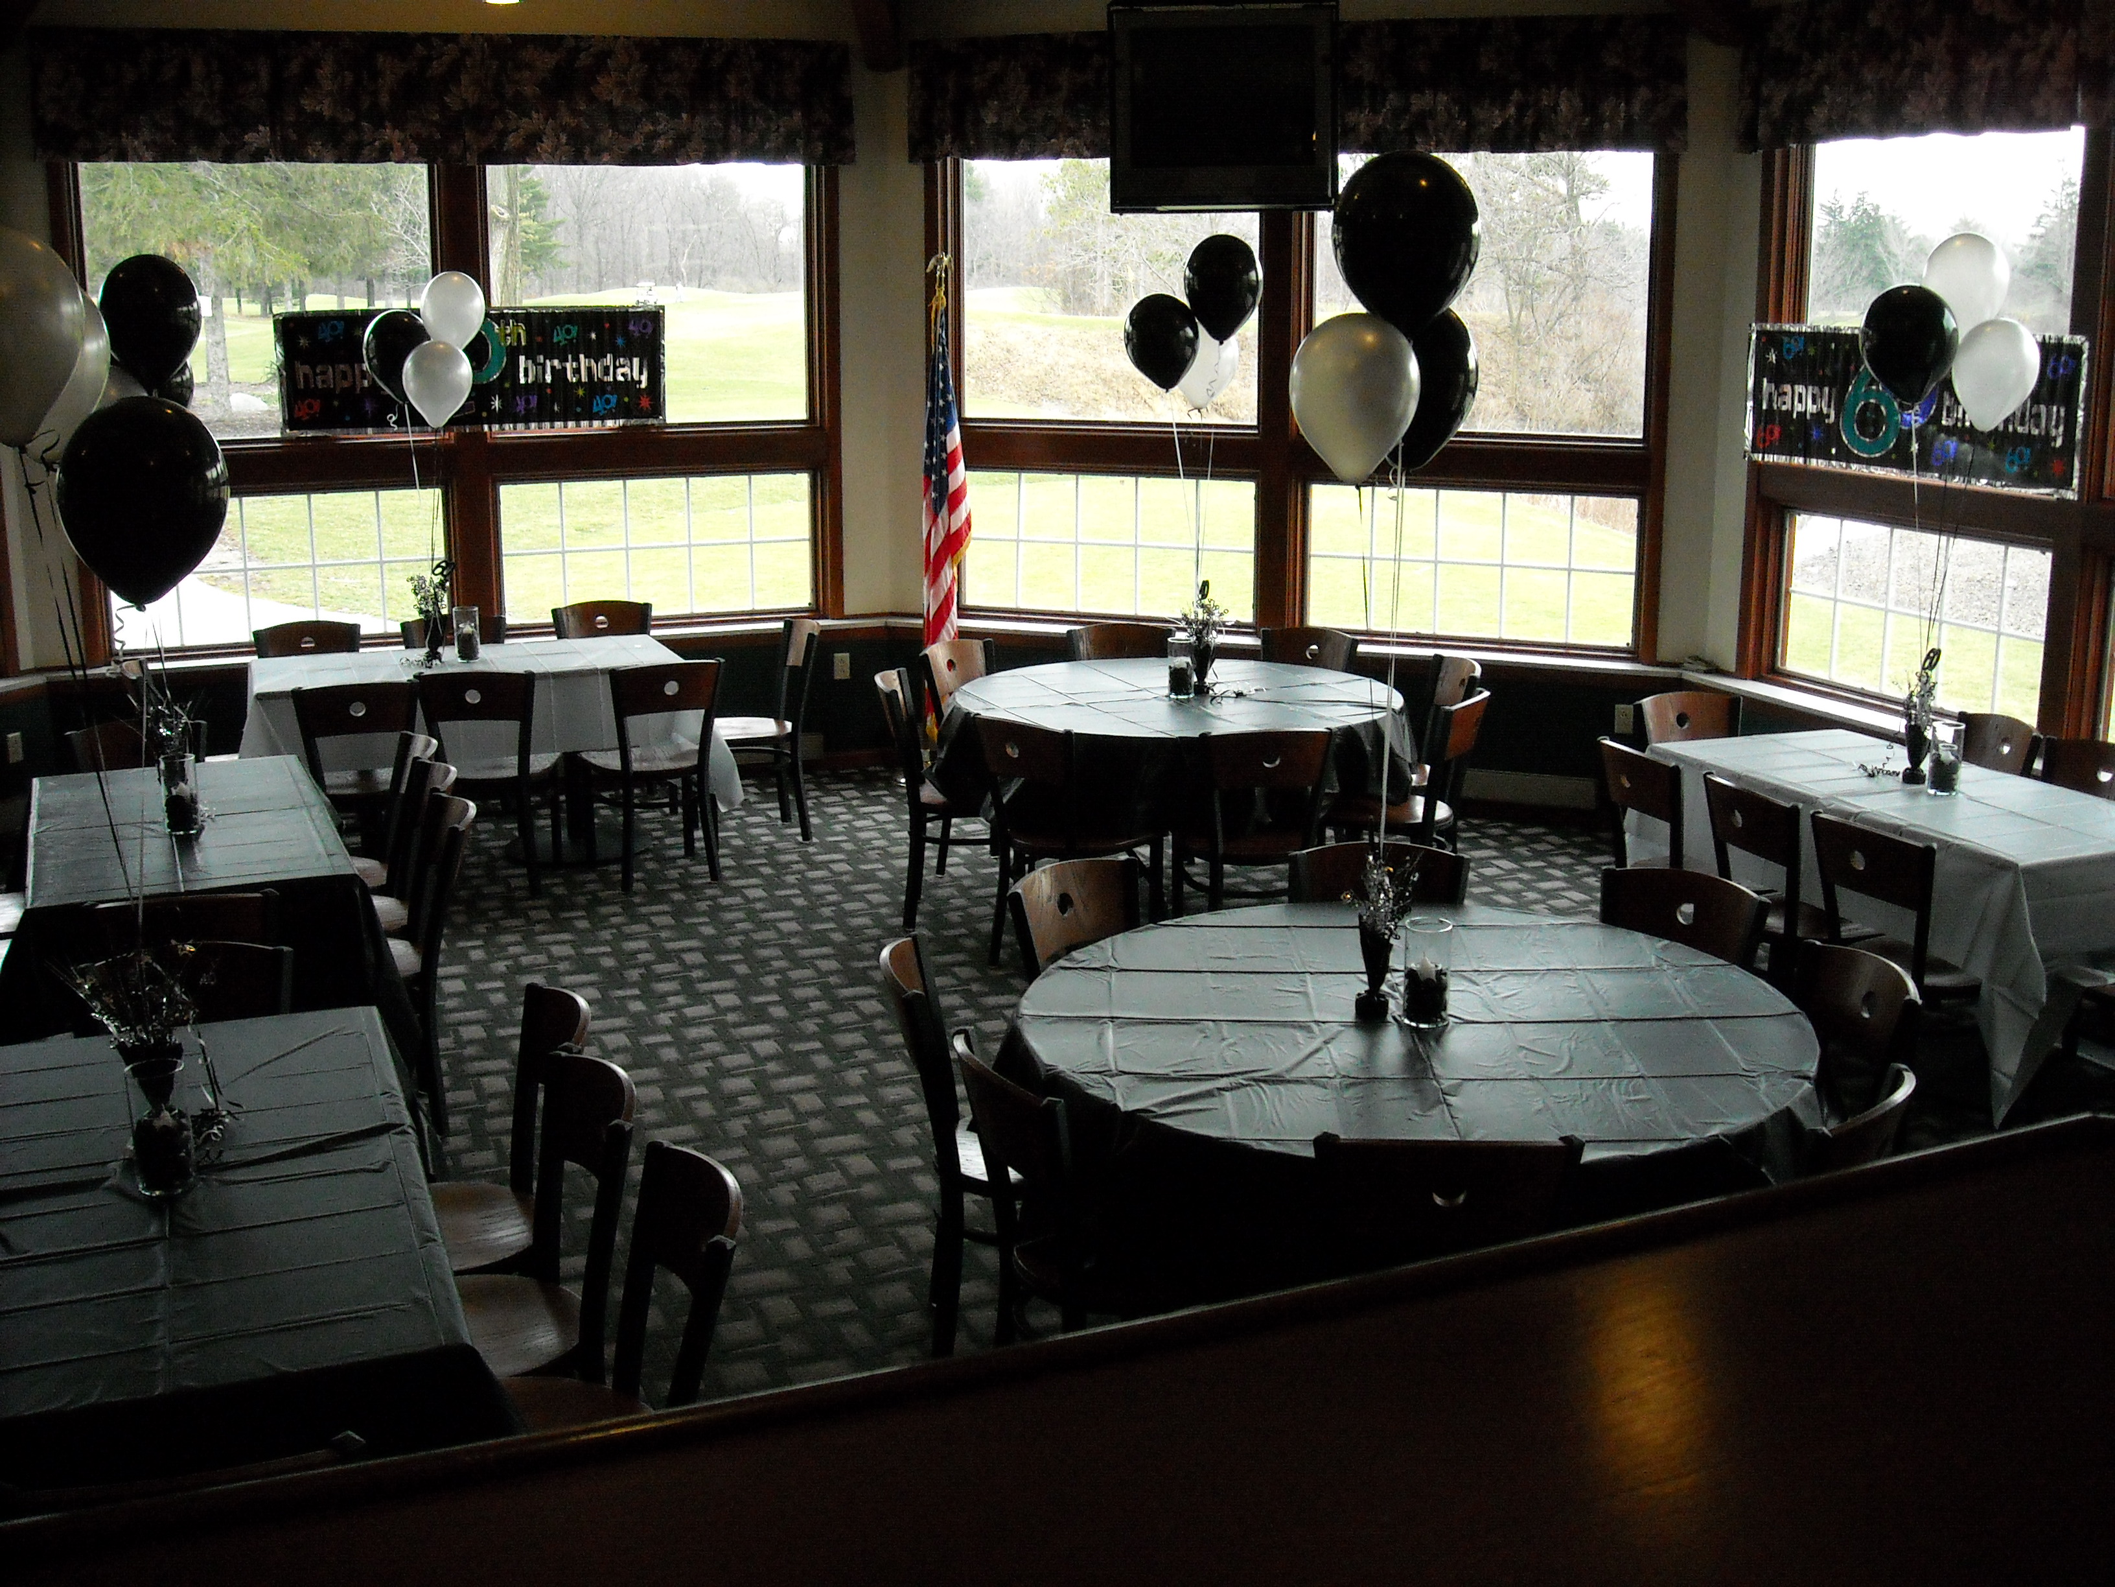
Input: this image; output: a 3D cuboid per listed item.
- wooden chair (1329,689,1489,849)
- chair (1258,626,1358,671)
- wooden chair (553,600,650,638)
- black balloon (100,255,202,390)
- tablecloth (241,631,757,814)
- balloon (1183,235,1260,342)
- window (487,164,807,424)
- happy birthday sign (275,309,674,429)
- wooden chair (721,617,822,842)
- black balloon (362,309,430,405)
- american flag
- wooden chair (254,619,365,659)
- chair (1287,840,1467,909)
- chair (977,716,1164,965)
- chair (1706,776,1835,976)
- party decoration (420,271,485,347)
[{"bbox_3d":[1.154,0.054,7.236,0.520,0.840,0.440,6,14,26],"label":"wooden chair"},{"bbox_3d":[0.891,-0.199,8.456,0.430,0.830,0.490,9,15,33],"label":"chair"},{"bbox_3d":[-1.885,-0.374,9.061,0.439,0.838,0.493,-4,14,-18],"label":"wooden chair"},{"bbox_3d":[-2.326,-1.209,5.489,0.275,0.345,0.275,-6,14,-23],"label":"black balloon"},{"bbox_3d":[-2.221,-0.141,8.244,1.676,0.754,0.818,-5,14,-21],"label":"tablecloth"},{"bbox_3d":[0.549,-1.677,7.104,0.257,0.345,0.257,1,13,4],"label":"balloon"},{"bbox_3d":[-1.746,-2.145,9.193,1.386,1.126,0.089,-5,14,-21],"label":"window"},{"bbox_3d":[-2.461,-1.798,9.076,1.650,0.510,0.020,-5,14,-22],"label":"happy birthday sign"},{"bbox_3d":[-1.204,-0.262,8.553,0.493,0.838,0.439,-5,14,-21],"label":"wooden chair"},{"bbox_3d":[-2.346,-1.550,7.600,0.255,0.335,0.255,0,13,0],"label":"black balloon"},{"bbox_3d":[-0.488,-1.211,9.305,0.220,2.049,0.200,-1,13,-3],"label":"american flag"},{"bbox_3d":[-3.067,-0.256,8.865,0.430,0.830,0.490,-5,14,-23],"label":"wooden chair"},{"bbox_3d":[0.757,0.585,5.039,0.430,0.830,0.490,1,13,4],"label":"chair"},{"bbox_3d":[0.028,0.142,6.853,0.440,0.840,0.520,11,17,41],"label":"chair"},{"bbox_3d":[2.007,0.359,5.801,0.493,0.838,0.439,-4,14,-19],"label":"chair"},{"bbox_3d":[-2.245,-1.784,7.950,0.250,0.315,0.250,0,13,0],"label":"party decoration"}]

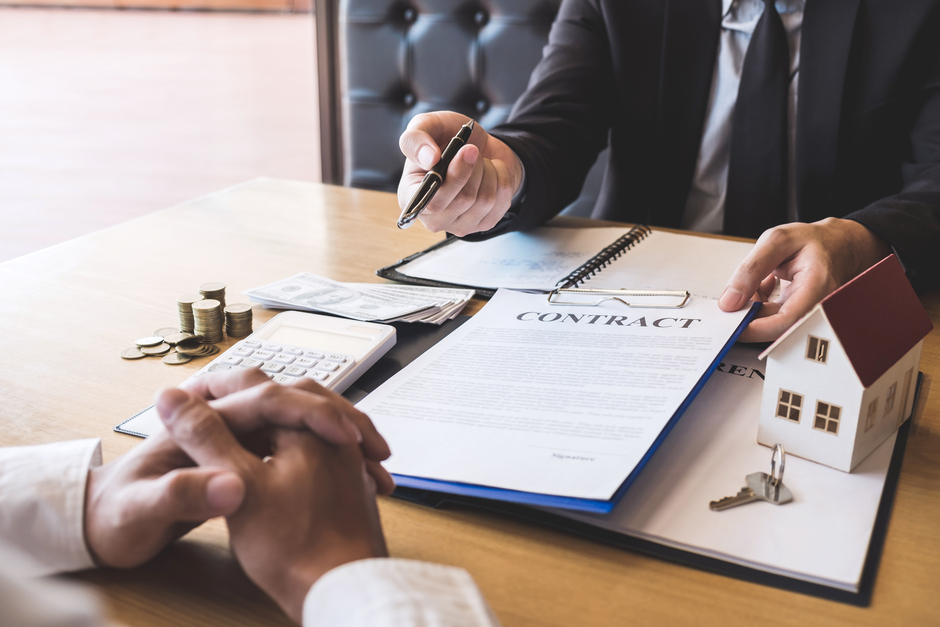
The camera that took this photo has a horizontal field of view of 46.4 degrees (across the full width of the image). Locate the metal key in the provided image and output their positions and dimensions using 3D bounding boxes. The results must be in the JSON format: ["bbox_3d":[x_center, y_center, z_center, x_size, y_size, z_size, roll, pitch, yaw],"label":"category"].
[{"bbox_3d":[0.160,0.098,0.643,0.049,0.026,0.036,-8,21,-21],"label":"metal key"}]

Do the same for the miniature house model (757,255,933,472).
[{"bbox_3d":[0.243,0.028,0.711,0.069,0.104,0.106,15,25,38],"label":"miniature house model"}]

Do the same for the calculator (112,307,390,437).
[{"bbox_3d":[-0.141,0.039,0.845,0.111,0.017,0.188,7,21,22],"label":"calculator"}]

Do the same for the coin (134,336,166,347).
[{"bbox_3d":[-0.267,0.023,0.912,0.024,0.003,0.024,-1,20,0],"label":"coin"}]

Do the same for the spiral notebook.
[{"bbox_3d":[0.138,-0.053,1.105,0.368,0.017,0.237,9,22,25],"label":"spiral notebook"}]

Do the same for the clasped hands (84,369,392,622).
[{"bbox_3d":[-0.116,0.089,0.547,0.150,0.105,0.128,4,20,13],"label":"clasped hands"}]

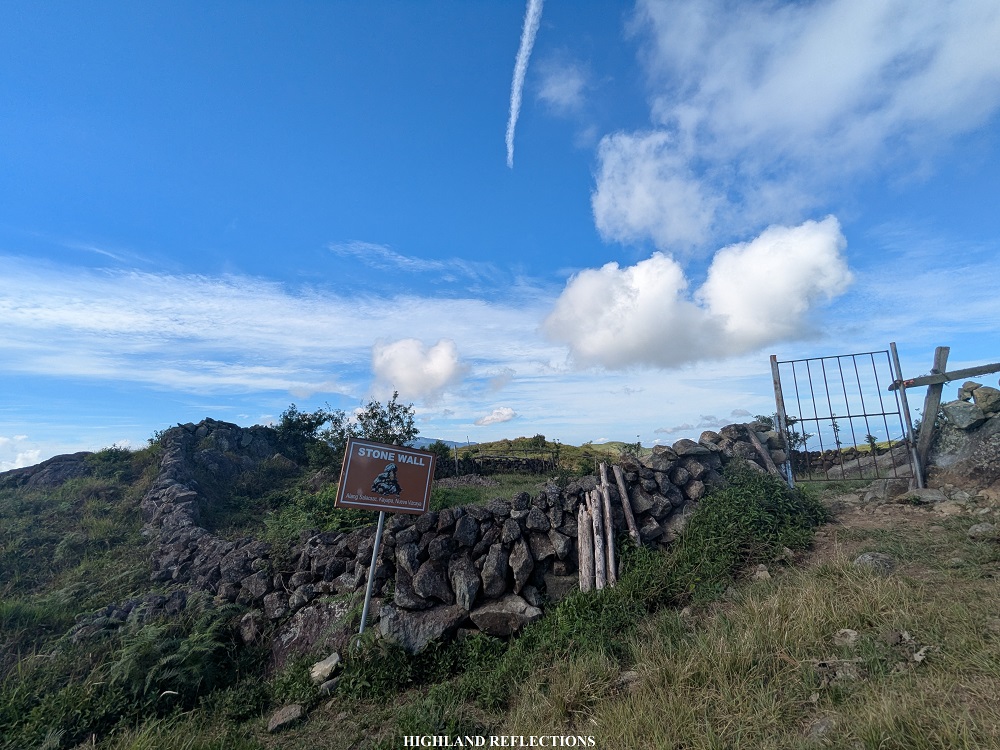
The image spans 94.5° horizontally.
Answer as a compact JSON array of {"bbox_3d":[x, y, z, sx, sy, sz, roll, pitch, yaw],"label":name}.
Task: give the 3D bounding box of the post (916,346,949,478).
[{"bbox_3d":[5.290,0.440,5.650,0.125,1.676,0.110,16,-11,17],"label":"post"}]

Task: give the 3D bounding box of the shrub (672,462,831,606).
[{"bbox_3d":[2.480,1.514,4.650,1.300,1.150,1.000,4,-12,-17],"label":"shrub"}]

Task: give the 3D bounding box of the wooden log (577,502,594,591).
[{"bbox_3d":[0.795,1.615,4.310,0.125,0.776,0.115,-8,-19,26],"label":"wooden log"}]

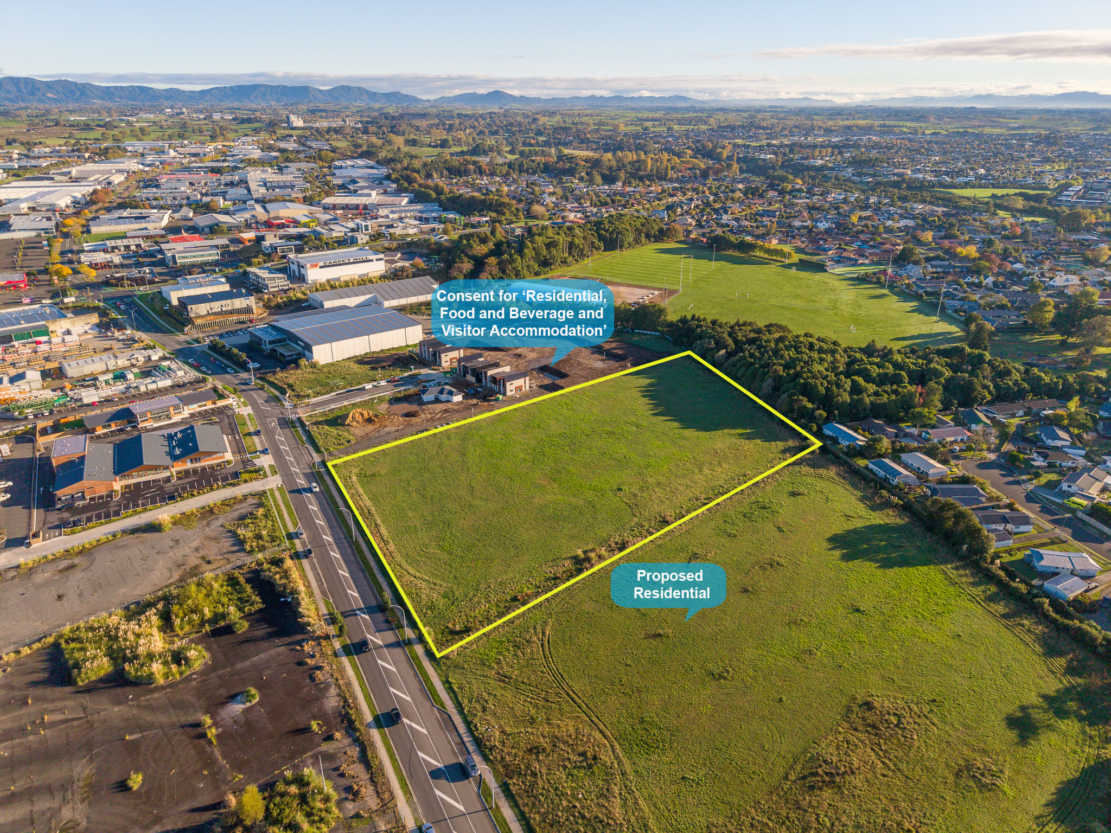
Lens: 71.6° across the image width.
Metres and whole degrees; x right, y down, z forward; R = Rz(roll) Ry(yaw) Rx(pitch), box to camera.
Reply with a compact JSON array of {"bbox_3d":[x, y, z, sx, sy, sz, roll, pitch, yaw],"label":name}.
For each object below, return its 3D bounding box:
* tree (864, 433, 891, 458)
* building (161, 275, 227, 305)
[{"bbox_3d":[116.510,10.850,279.330,9.340,9.030,9.340,0,22,0],"label":"tree"},{"bbox_3d":[-224.595,-79.878,481.183,38.000,8.000,38.000,-17,28,-36],"label":"building"}]

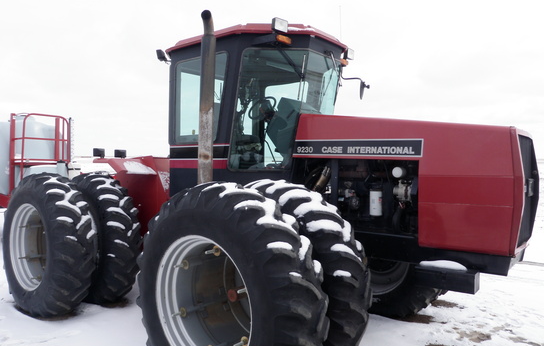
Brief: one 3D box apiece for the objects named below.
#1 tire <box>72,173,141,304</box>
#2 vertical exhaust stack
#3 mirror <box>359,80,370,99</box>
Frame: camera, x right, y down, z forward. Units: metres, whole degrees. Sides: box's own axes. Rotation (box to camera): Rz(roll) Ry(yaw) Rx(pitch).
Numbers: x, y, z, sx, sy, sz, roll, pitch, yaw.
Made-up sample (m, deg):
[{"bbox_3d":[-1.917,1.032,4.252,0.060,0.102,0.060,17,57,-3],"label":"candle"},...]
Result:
[{"bbox_3d":[-2.365,0.858,5.855,1.750,1.720,0.470,2,2,39],"label":"tire"},{"bbox_3d":[-0.679,-0.708,4.614,0.160,2.000,0.180,2,2,39],"label":"vertical exhaust stack"},{"bbox_3d":[1.163,-1.038,5.500,0.110,0.250,0.170,1,2,15],"label":"mirror"}]

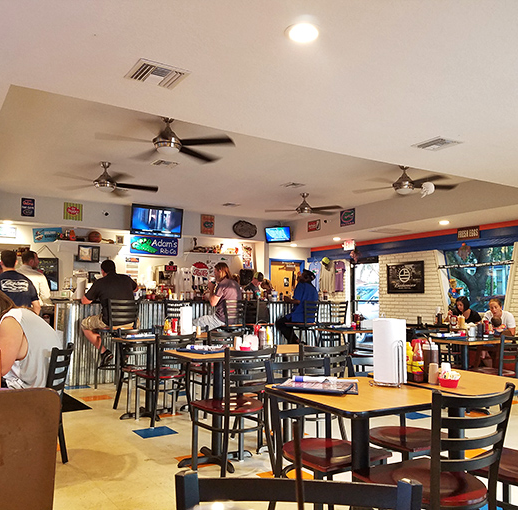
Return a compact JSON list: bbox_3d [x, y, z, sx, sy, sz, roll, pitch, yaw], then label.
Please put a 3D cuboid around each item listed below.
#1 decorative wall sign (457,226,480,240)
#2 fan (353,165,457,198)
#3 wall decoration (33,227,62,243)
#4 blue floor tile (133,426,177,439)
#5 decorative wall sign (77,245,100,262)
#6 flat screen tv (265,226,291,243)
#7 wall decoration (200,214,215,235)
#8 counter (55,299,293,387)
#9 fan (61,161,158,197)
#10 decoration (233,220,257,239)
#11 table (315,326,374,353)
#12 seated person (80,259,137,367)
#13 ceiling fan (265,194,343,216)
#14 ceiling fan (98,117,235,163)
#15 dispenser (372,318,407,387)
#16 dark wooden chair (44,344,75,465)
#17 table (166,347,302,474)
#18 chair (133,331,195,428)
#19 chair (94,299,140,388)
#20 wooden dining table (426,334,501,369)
[{"bbox_3d":[3.806,-0.387,9.275,0.030,0.217,0.450,3,-6,-33],"label":"decorative wall sign"},{"bbox_3d":[1.936,-0.997,6.753,1.330,0.380,1.330,3,-6,-33],"label":"fan"},{"bbox_3d":[-3.654,-0.337,8.824,0.475,0.240,0.020,-5,-2,-33],"label":"wall decoration"},{"bbox_3d":[-0.895,1.524,4.396,0.305,0.008,0.305,3,-6,-33],"label":"blue floor tile"},{"bbox_3d":[-3.057,-0.009,9.194,0.380,0.285,0.035,3,-6,-33],"label":"decorative wall sign"},{"bbox_3d":[0.399,-0.411,10.450,0.550,0.330,0.070,-1,7,12],"label":"flat screen tv"},{"bbox_3d":[-1.052,-0.626,10.571,0.307,0.398,0.020,3,-6,-33],"label":"wall decoration"},{"bbox_3d":[-0.857,1.357,8.479,4.750,1.140,0.750,3,-6,-33],"label":"counter"},{"bbox_3d":[-1.972,-1.001,6.554,1.330,0.380,1.330,3,-6,-33],"label":"fan"},{"bbox_3d":[-0.287,-0.550,11.117,0.626,0.381,0.030,3,-6,-33],"label":"decoration"},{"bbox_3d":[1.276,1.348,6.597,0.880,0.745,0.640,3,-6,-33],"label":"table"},{"bbox_3d":[-1.957,0.745,6.661,0.600,1.340,0.660,4,-6,-38],"label":"seated person"},{"bbox_3d":[0.751,-0.799,8.267,1.310,0.380,1.310,-1,-5,5],"label":"ceiling fan"},{"bbox_3d":[-0.849,-1.111,4.748,1.310,0.380,1.310,1,-5,-10],"label":"ceiling fan"},{"bbox_3d":[0.606,0.442,2.376,0.160,0.310,0.160,-1,-5,14],"label":"dispenser"},{"bbox_3d":[-1.600,1.054,3.530,0.470,0.850,0.430,0,-5,-3],"label":"dark wooden chair"},{"bbox_3d":[-0.046,1.106,3.898,1.260,0.750,0.630,3,-6,-33],"label":"table"},{"bbox_3d":[-0.917,1.188,4.995,0.430,0.850,0.470,3,-6,-33],"label":"chair"},{"bbox_3d":[-1.847,1.161,6.595,0.470,1.130,0.440,-5,-7,42],"label":"chair"},{"bbox_3d":[2.170,1.283,5.467,0.700,0.755,0.700,3,-6,-33],"label":"wooden dining table"}]

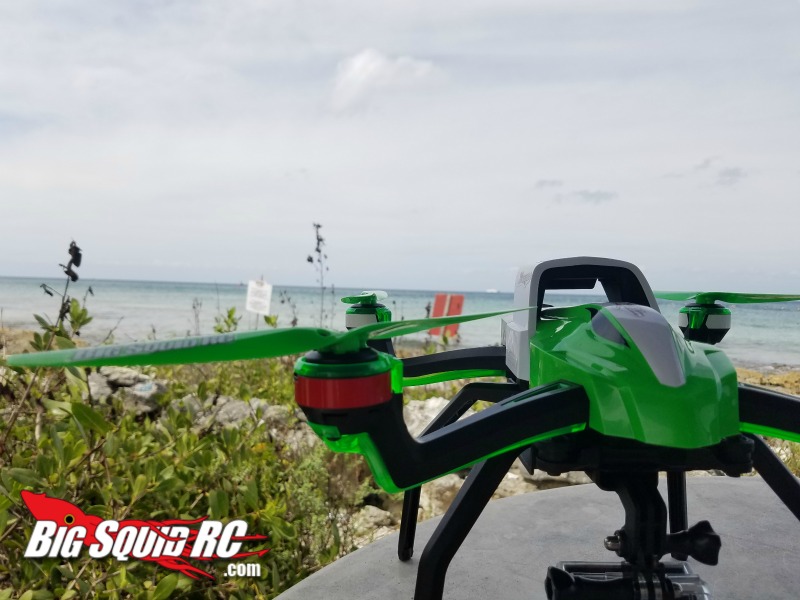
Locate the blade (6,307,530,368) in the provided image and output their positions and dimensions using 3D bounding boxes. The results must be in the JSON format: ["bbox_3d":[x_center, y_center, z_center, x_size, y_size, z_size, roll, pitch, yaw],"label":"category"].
[{"bbox_3d":[-0.021,0.013,0.224,0.210,0.011,0.026,-4,5,-37],"label":"blade"}]

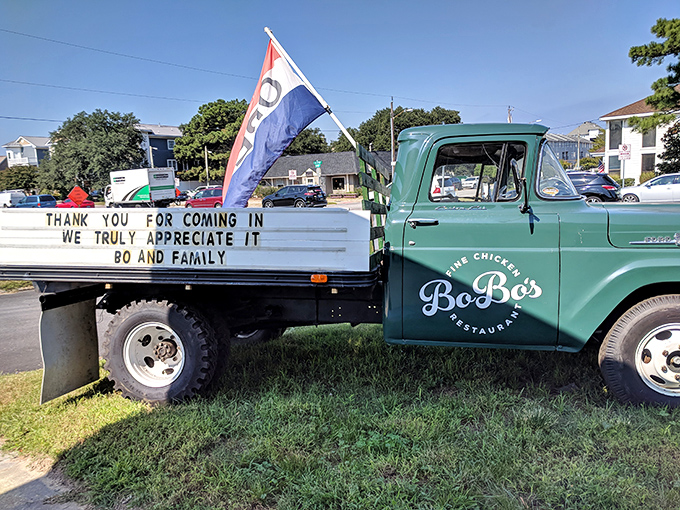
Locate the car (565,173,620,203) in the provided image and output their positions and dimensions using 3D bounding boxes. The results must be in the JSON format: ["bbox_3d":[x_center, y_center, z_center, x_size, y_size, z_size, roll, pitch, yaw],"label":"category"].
[{"bbox_3d":[10.304,-2.910,23.974,4.780,1.700,1.880,1,8,26],"label":"car"}]

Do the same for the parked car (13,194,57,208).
[{"bbox_3d":[-32.739,-5.526,55.090,4.850,1.760,1.920,3,9,34],"label":"parked car"}]

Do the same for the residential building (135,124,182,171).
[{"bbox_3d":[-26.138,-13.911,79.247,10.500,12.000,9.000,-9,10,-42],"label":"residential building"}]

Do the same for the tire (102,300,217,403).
[{"bbox_3d":[-1.248,0.659,3.568,0.725,0.725,0.210,1,8,7],"label":"tire"}]

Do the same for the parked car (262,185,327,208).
[{"bbox_3d":[-3.481,-4.347,38.645,4.550,1.690,1.850,1,8,26],"label":"parked car"}]

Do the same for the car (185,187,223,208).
[{"bbox_3d":[-10.817,-4.821,44.195,5.100,1.750,1.970,2,8,27],"label":"car"}]

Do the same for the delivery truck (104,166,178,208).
[{"bbox_3d":[-15.753,-4.853,39.630,5.800,3.350,2.350,2,9,31],"label":"delivery truck"}]

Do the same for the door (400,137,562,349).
[{"bbox_3d":[0.882,-0.096,3.214,0.965,1.310,0.190,1,8,7],"label":"door"}]

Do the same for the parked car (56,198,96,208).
[{"bbox_3d":[-27.011,-5.058,52.153,4.600,1.380,1.820,3,9,33],"label":"parked car"}]

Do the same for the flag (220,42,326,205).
[{"bbox_3d":[-0.586,-1.097,4.500,0.900,1.500,0.330,0,8,19],"label":"flag"}]

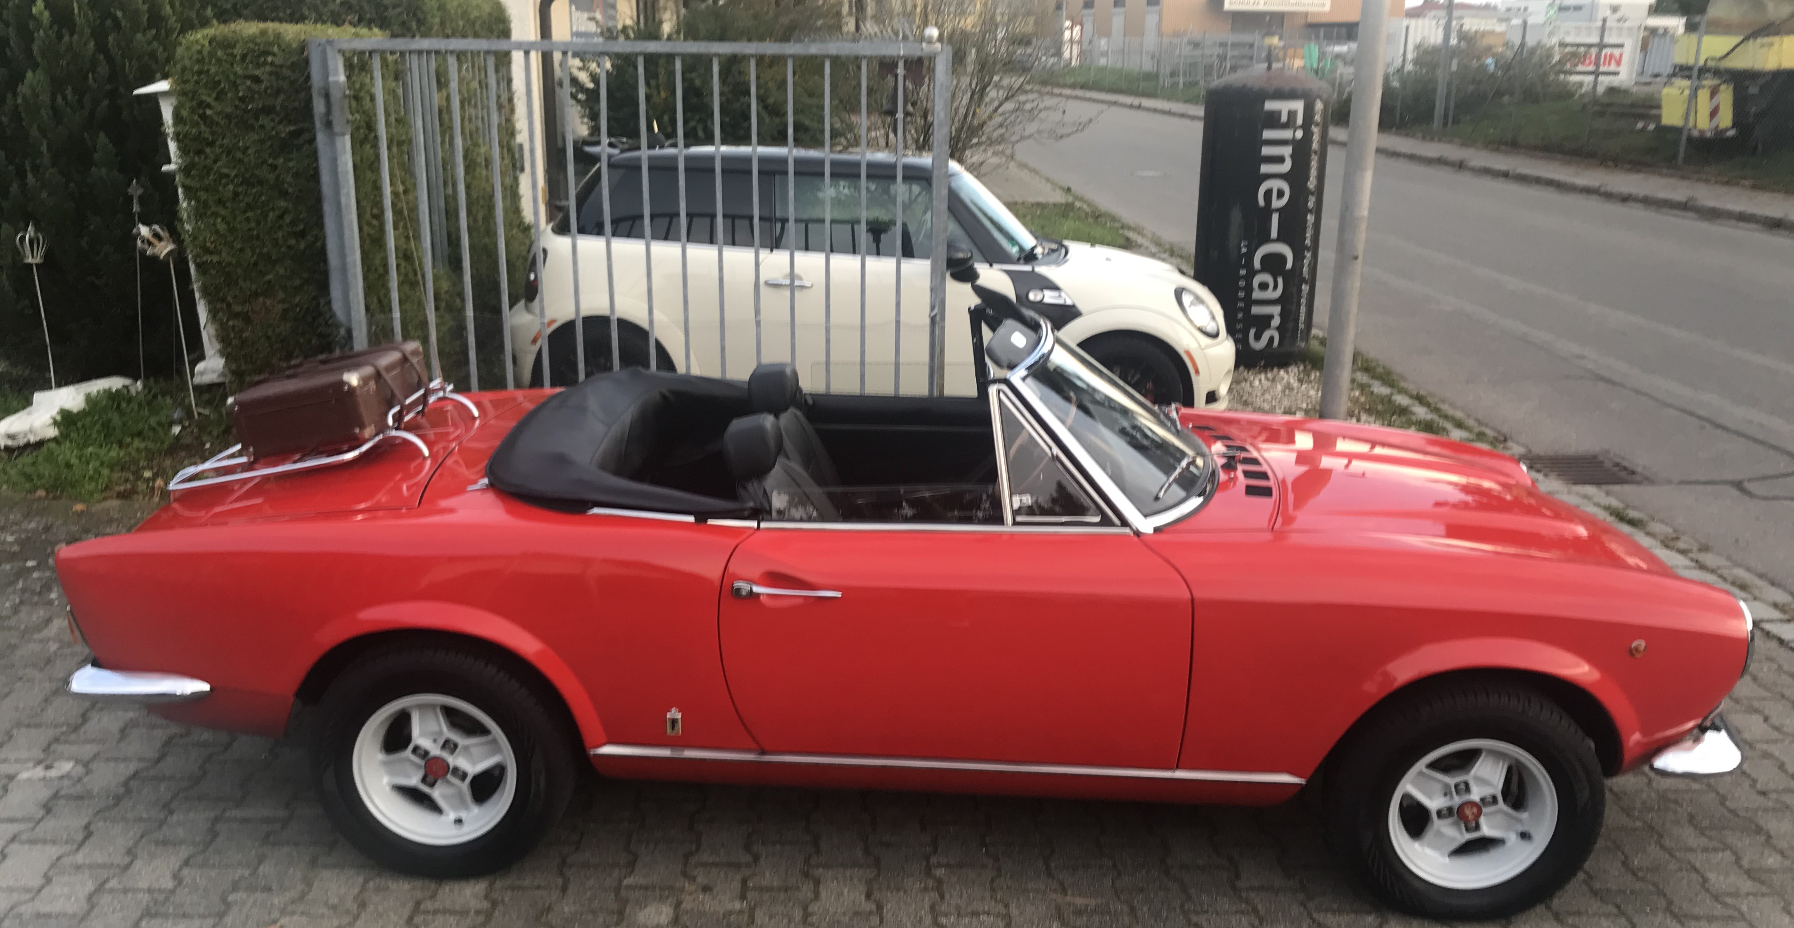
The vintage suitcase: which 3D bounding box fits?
[{"bbox_3d":[-1.456,-0.177,3.774,0.305,0.170,0.450,-9,14,4],"label":"vintage suitcase"}]

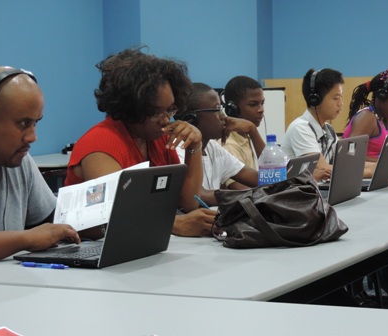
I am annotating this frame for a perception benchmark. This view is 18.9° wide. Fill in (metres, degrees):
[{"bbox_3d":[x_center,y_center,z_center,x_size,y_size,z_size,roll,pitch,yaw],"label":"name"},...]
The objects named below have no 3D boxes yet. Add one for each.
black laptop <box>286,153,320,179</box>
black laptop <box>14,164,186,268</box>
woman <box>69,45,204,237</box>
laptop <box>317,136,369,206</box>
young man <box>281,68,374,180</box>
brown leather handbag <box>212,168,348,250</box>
[{"bbox_3d":[0.213,0.056,3.757,0.308,0.207,0.322,1,4,25],"label":"black laptop"},{"bbox_3d":[-0.224,0.105,2.869,0.299,0.230,0.342,1,4,26],"label":"black laptop"},{"bbox_3d":[-0.119,0.281,3.444,0.670,1.265,0.480,1,4,32],"label":"woman"},{"bbox_3d":[0.463,0.004,4.299,0.270,0.236,0.342,1,4,28],"label":"laptop"},{"bbox_3d":[0.583,0.195,4.921,0.660,1.235,0.450,1,4,28],"label":"young man"},{"bbox_3d":[0.238,0.107,3.143,0.355,0.178,0.230,-1,4,-7],"label":"brown leather handbag"}]

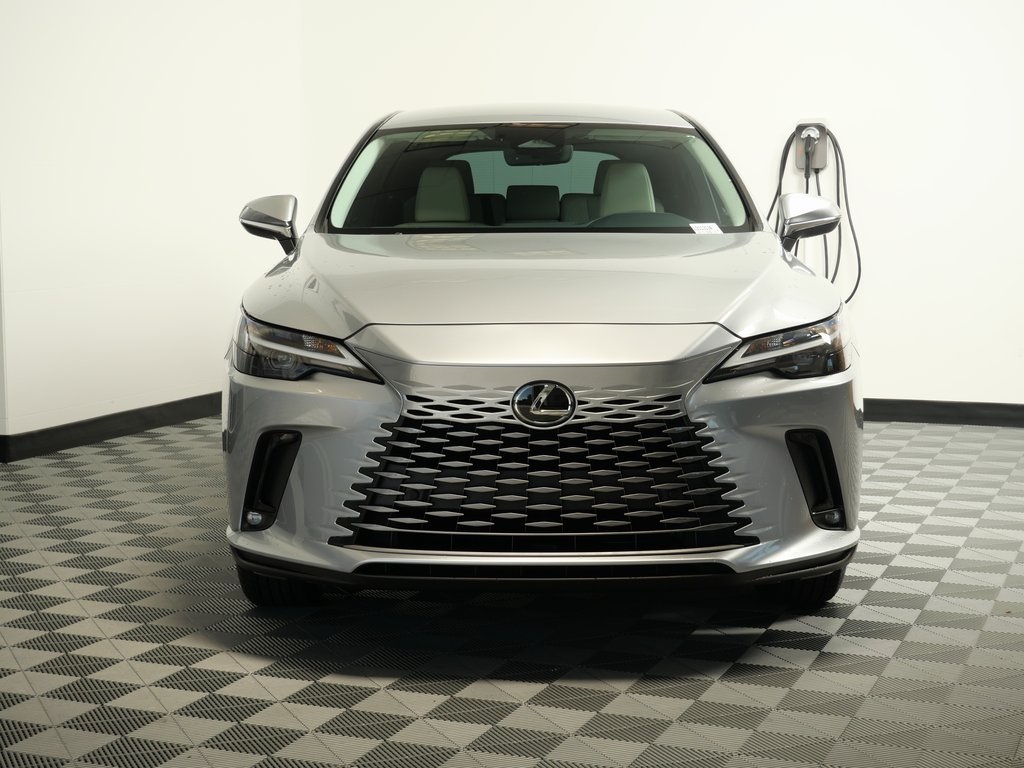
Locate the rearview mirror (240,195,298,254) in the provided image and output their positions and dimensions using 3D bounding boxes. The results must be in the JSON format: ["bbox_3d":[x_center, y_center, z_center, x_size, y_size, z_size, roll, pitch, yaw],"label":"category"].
[{"bbox_3d":[-0.905,-0.599,5.560,0.209,0.222,0.178,0,6,1],"label":"rearview mirror"}]

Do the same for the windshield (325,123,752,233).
[{"bbox_3d":[0.102,-0.770,5.453,1.550,0.425,0.715,0,6,1],"label":"windshield"}]

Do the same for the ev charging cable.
[{"bbox_3d":[1.761,-0.957,8.693,0.586,1.146,0.175,1,6,16],"label":"ev charging cable"}]

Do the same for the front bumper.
[{"bbox_3d":[0.089,0.196,4.221,1.918,0.637,0.532,0,6,1],"label":"front bumper"}]

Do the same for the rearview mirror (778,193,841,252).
[{"bbox_3d":[1.114,-0.607,5.558,0.219,0.222,0.176,0,6,1],"label":"rearview mirror"}]

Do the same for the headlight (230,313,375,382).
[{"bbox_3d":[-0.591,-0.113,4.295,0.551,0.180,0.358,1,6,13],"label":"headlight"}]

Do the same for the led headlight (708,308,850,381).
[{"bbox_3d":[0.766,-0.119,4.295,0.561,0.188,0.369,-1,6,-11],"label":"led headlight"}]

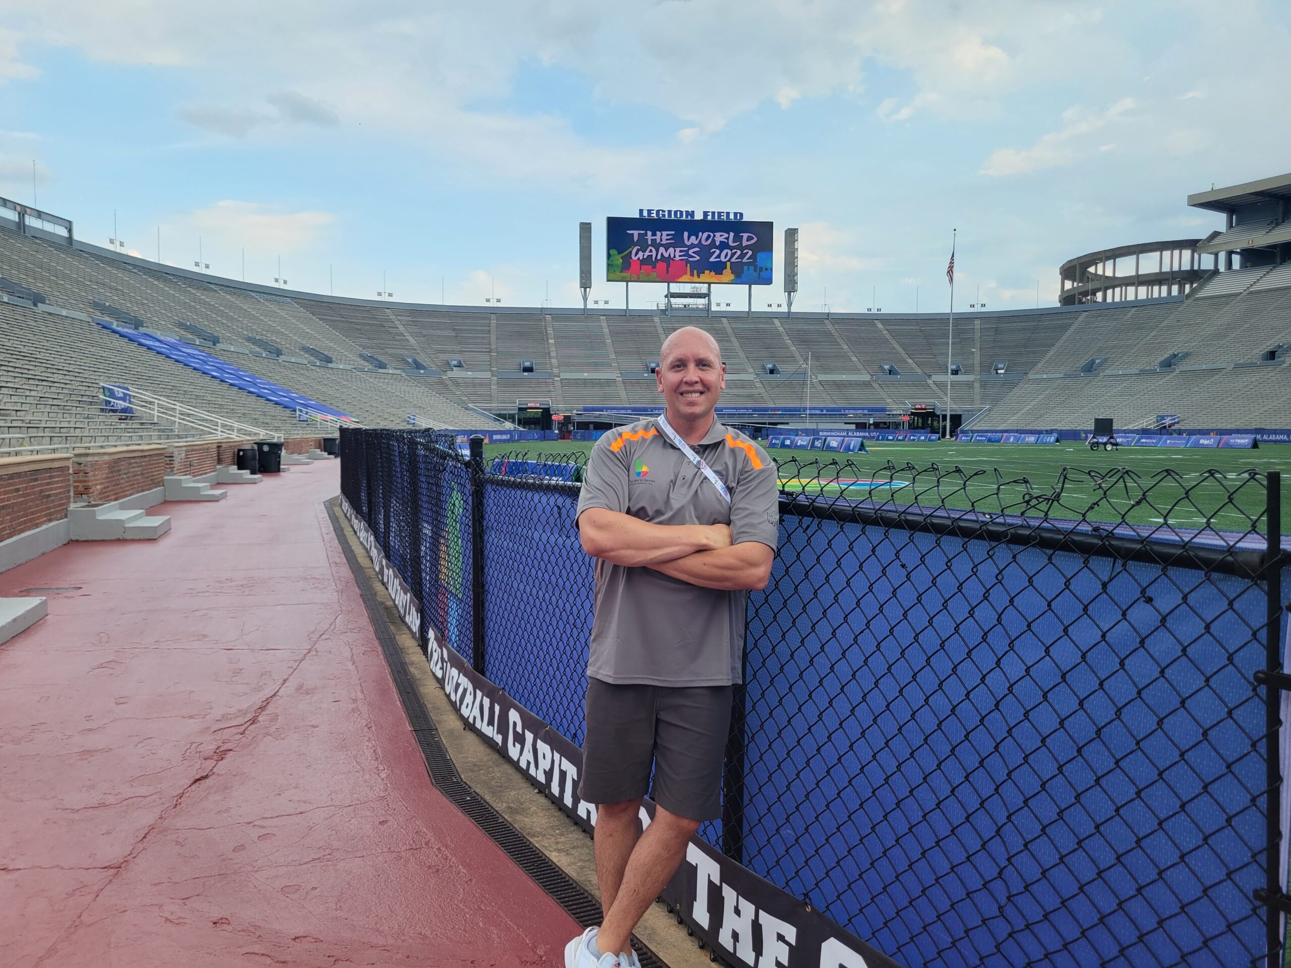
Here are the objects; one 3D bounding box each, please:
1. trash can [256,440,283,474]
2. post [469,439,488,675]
[{"bbox_3d":[-12.950,-0.945,33.400,0.870,1.110,0.720,0,3,-6],"label":"trash can"},{"bbox_3d":[-0.844,0.500,4.900,0.077,1.480,0.077,0,3,0],"label":"post"}]

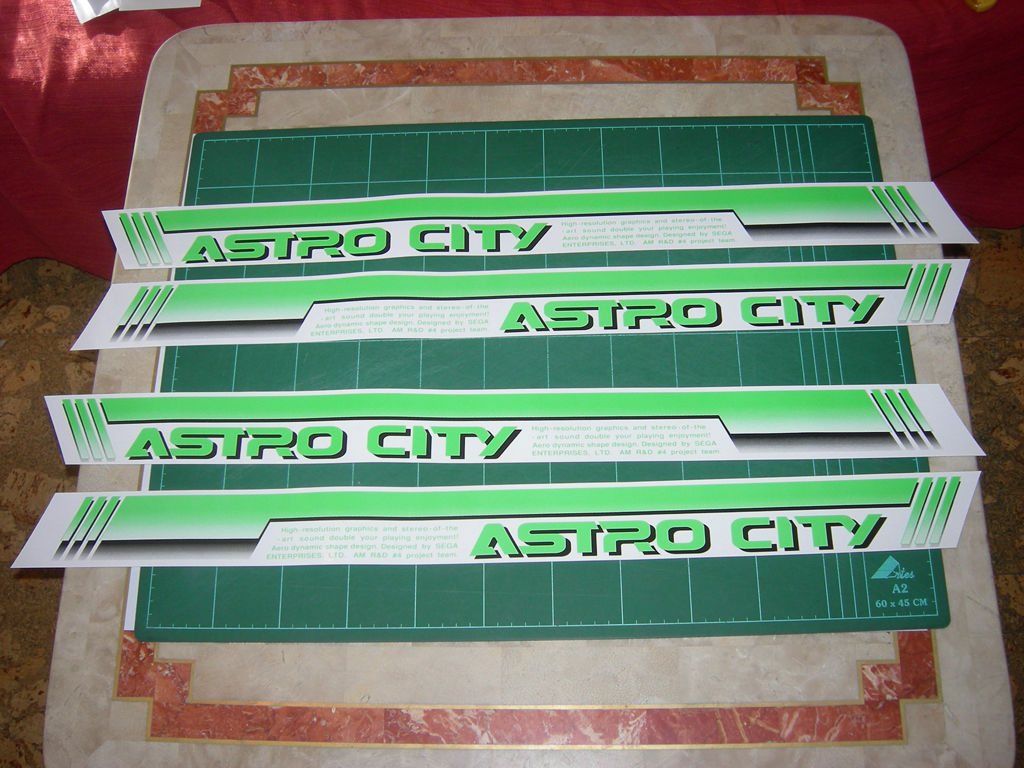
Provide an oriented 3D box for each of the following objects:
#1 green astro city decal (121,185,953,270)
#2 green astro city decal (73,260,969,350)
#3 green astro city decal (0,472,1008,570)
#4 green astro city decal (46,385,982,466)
[{"bbox_3d":[0.016,-0.133,0.936,0.742,0.005,0.060,-2,67,2],"label":"green astro city decal"},{"bbox_3d":[0.008,-0.065,0.908,0.740,0.005,0.060,-2,67,2],"label":"green astro city decal"},{"bbox_3d":[-0.013,0.103,0.838,0.739,0.005,0.059,-2,67,2],"label":"green astro city decal"},{"bbox_3d":[-0.007,0.032,0.868,0.741,0.005,0.060,-1,67,2],"label":"green astro city decal"}]

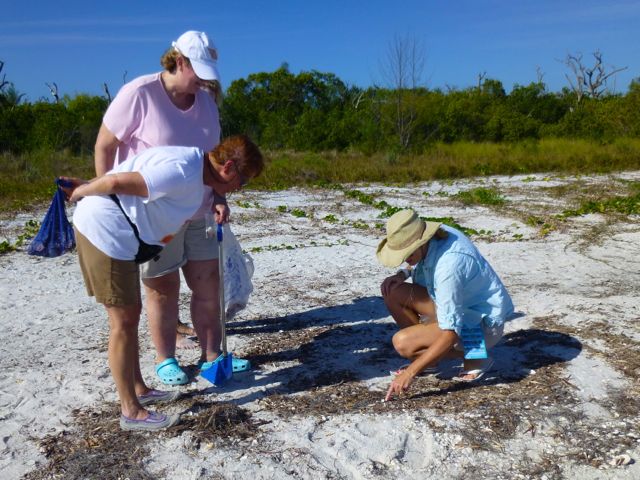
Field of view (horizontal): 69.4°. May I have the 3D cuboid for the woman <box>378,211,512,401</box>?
[{"bbox_3d":[0.635,0.250,2.411,0.690,0.880,0.560,-6,16,-21],"label":"woman"}]

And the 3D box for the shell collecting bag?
[{"bbox_3d":[-1.100,-0.101,1.916,0.190,0.310,0.140,-8,17,-29],"label":"shell collecting bag"}]

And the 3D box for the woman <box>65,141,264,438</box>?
[{"bbox_3d":[-0.620,0.187,1.981,0.760,1.220,0.500,-2,15,-7],"label":"woman"}]

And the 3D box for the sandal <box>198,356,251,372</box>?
[{"bbox_3d":[-0.505,0.635,2.480,0.260,0.100,0.105,0,15,-2],"label":"sandal"}]

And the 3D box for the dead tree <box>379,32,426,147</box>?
[{"bbox_3d":[3.130,-5.370,17.202,1.650,4.300,1.500,0,15,0],"label":"dead tree"}]

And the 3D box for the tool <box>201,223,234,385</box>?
[{"bbox_3d":[-0.485,0.305,2.260,0.150,0.850,0.130,11,18,35],"label":"tool"}]

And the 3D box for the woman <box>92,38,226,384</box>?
[{"bbox_3d":[-0.665,-0.075,2.192,0.430,1.620,0.540,12,19,38],"label":"woman"}]

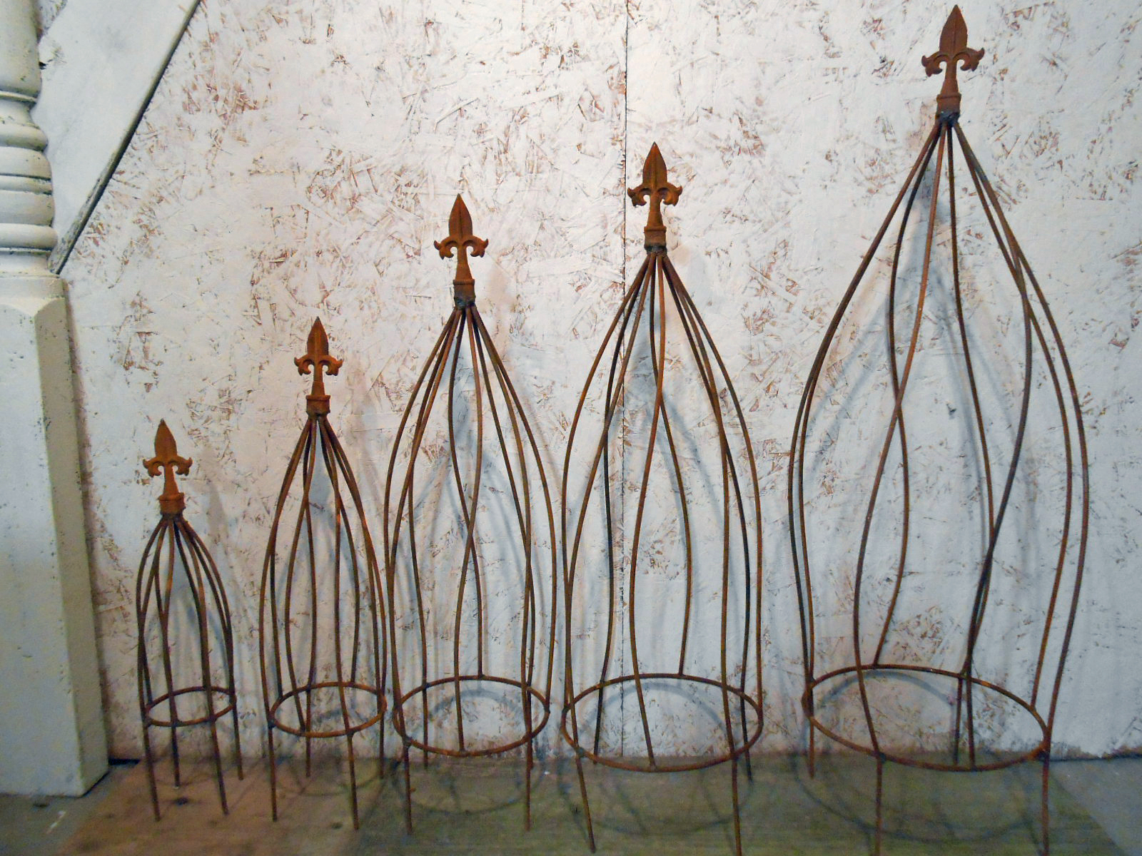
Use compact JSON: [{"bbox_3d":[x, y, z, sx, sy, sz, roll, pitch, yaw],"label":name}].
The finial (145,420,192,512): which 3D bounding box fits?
[{"bbox_3d":[-0.538,0.053,1.145,0.066,0.129,0.034,-2,9,0],"label":"finial"}]

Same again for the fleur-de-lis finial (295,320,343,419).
[{"bbox_3d":[-0.335,-0.081,1.139,0.066,0.130,0.033,2,9,0],"label":"fleur-de-lis finial"}]

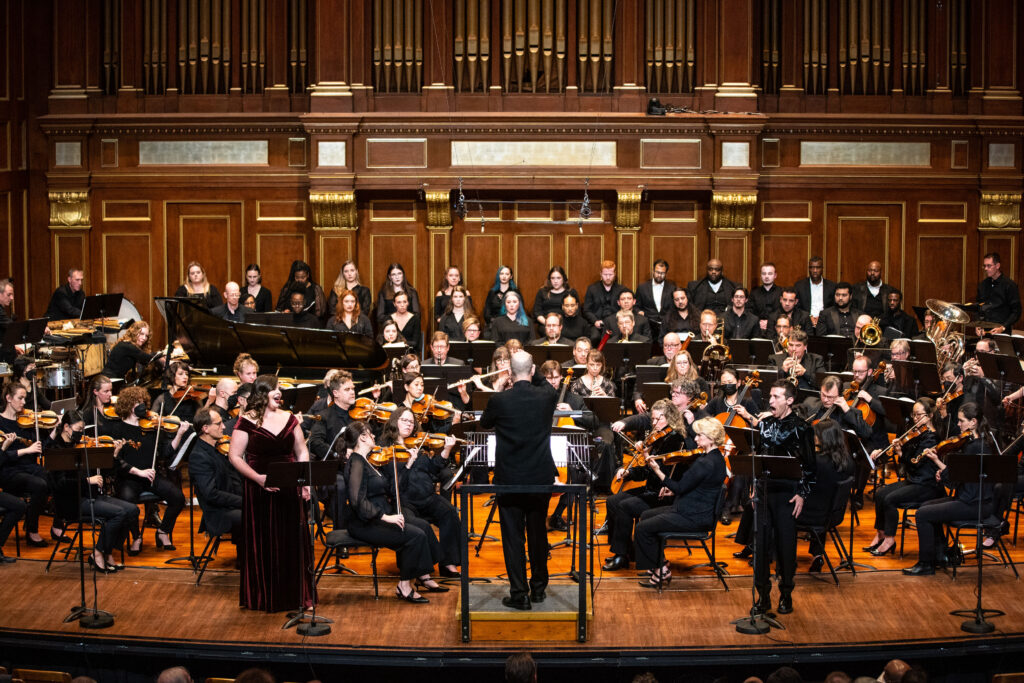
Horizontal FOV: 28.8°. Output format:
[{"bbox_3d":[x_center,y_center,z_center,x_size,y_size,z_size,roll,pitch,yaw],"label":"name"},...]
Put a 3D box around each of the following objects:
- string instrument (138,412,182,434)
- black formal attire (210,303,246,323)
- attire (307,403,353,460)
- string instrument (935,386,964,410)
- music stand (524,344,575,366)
[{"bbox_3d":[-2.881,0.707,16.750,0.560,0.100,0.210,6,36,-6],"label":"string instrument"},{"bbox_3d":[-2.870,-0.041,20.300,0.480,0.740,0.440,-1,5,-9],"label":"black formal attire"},{"bbox_3d":[-1.370,0.881,16.100,0.560,0.850,0.480,4,6,37],"label":"attire"},{"bbox_3d":[4.083,0.525,18.500,0.220,0.100,0.620,-33,0,32],"label":"string instrument"},{"bbox_3d":[0.321,0.515,18.000,0.510,1.050,0.420,0,5,0],"label":"music stand"}]

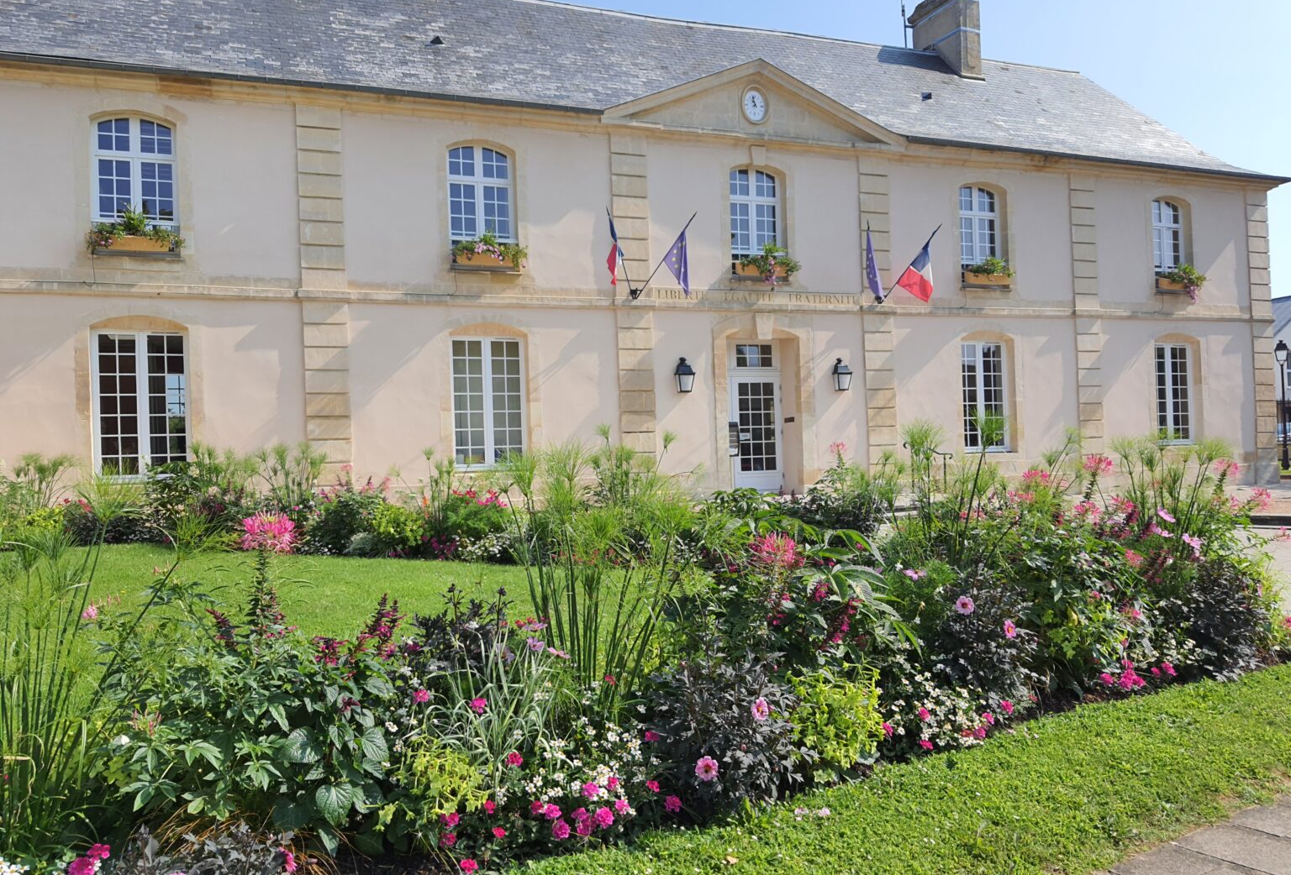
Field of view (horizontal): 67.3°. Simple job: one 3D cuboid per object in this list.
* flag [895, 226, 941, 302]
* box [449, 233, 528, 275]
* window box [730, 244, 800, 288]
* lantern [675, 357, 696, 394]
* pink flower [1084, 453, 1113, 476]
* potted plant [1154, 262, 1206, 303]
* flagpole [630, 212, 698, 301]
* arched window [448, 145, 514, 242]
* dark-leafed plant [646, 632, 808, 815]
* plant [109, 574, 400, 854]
[{"bbox_3d":[4.939,-3.147,17.588,0.780,1.341,0.250,-2,-1,27],"label":"flag"},{"bbox_3d":[-2.585,-3.050,15.982,1.170,0.630,0.420,-1,-1,-19],"label":"box"},{"bbox_3d":[2.167,-3.093,17.238,1.243,0.706,0.380,-2,-1,-22],"label":"window box"},{"bbox_3d":[0.702,-1.079,16.874,0.300,0.610,0.400,-1,-1,-19],"label":"lantern"},{"bbox_3d":[2.899,0.174,6.200,0.190,0.145,0.190,-2,-1,25],"label":"pink flower"},{"bbox_3d":[11.528,-3.353,20.930,1.000,0.780,0.420,-1,-1,-19],"label":"potted plant"},{"bbox_3d":[0.328,-3.038,16.376,1.270,1.330,0.300,-2,-1,32],"label":"flagpole"},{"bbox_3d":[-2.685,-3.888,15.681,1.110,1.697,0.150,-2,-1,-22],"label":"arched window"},{"bbox_3d":[0.352,1.239,4.200,0.660,0.660,0.580,-2,0,4],"label":"dark-leafed plant"},{"bbox_3d":[-1.523,1.063,3.750,1.100,1.050,0.850,-1,-1,-22],"label":"plant"}]

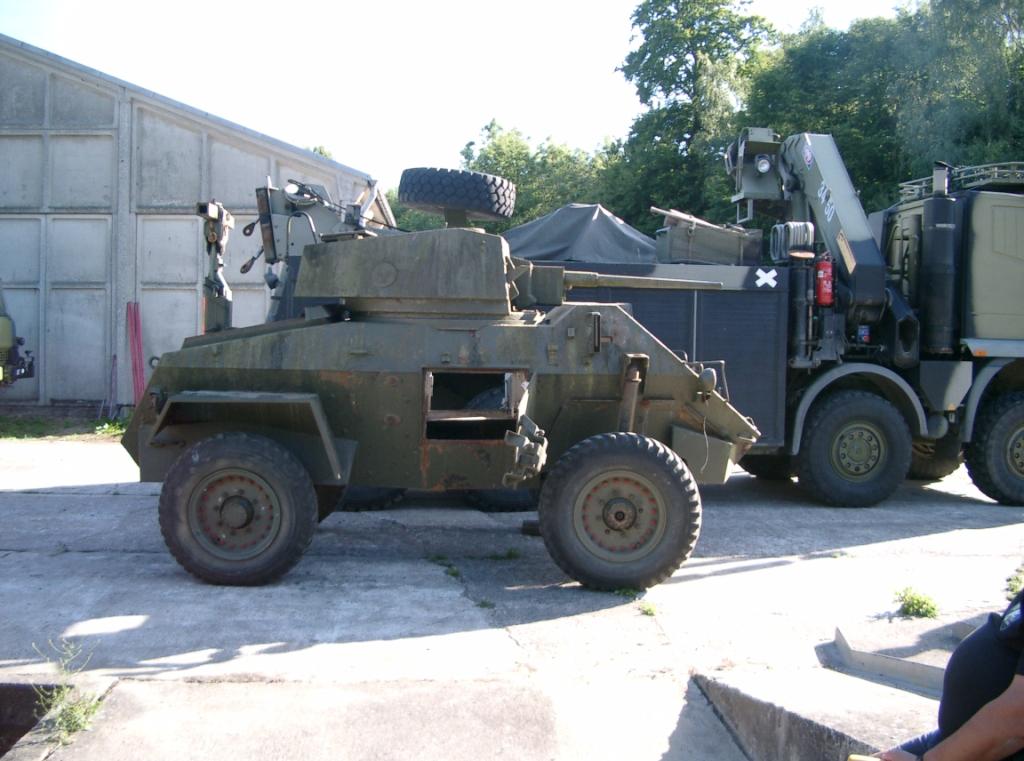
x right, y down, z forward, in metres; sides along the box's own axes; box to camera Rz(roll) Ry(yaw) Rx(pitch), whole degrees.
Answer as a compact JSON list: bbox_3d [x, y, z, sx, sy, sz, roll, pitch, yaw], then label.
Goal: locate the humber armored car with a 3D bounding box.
[{"bbox_3d":[-0.474,0.090,8.214,4.520,2.560,2.170,1,1,2],"label":"humber armored car"}]

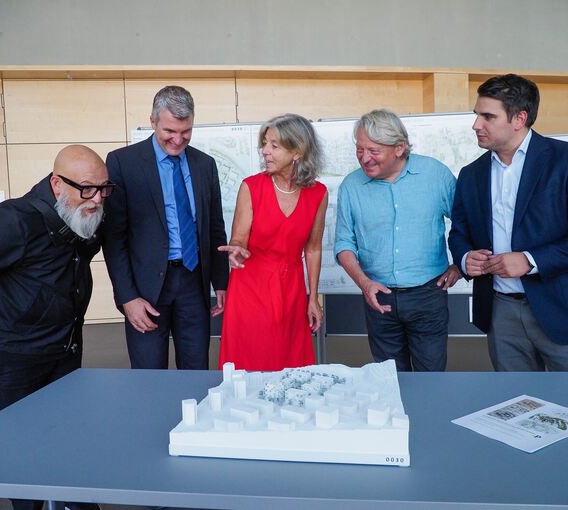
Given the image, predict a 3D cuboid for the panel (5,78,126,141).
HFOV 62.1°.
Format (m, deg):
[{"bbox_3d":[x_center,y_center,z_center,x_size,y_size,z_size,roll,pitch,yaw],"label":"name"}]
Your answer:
[{"bbox_3d":[-2.923,-1.920,6.338,1.561,0.839,0.040,-2,3,-6],"label":"panel"}]

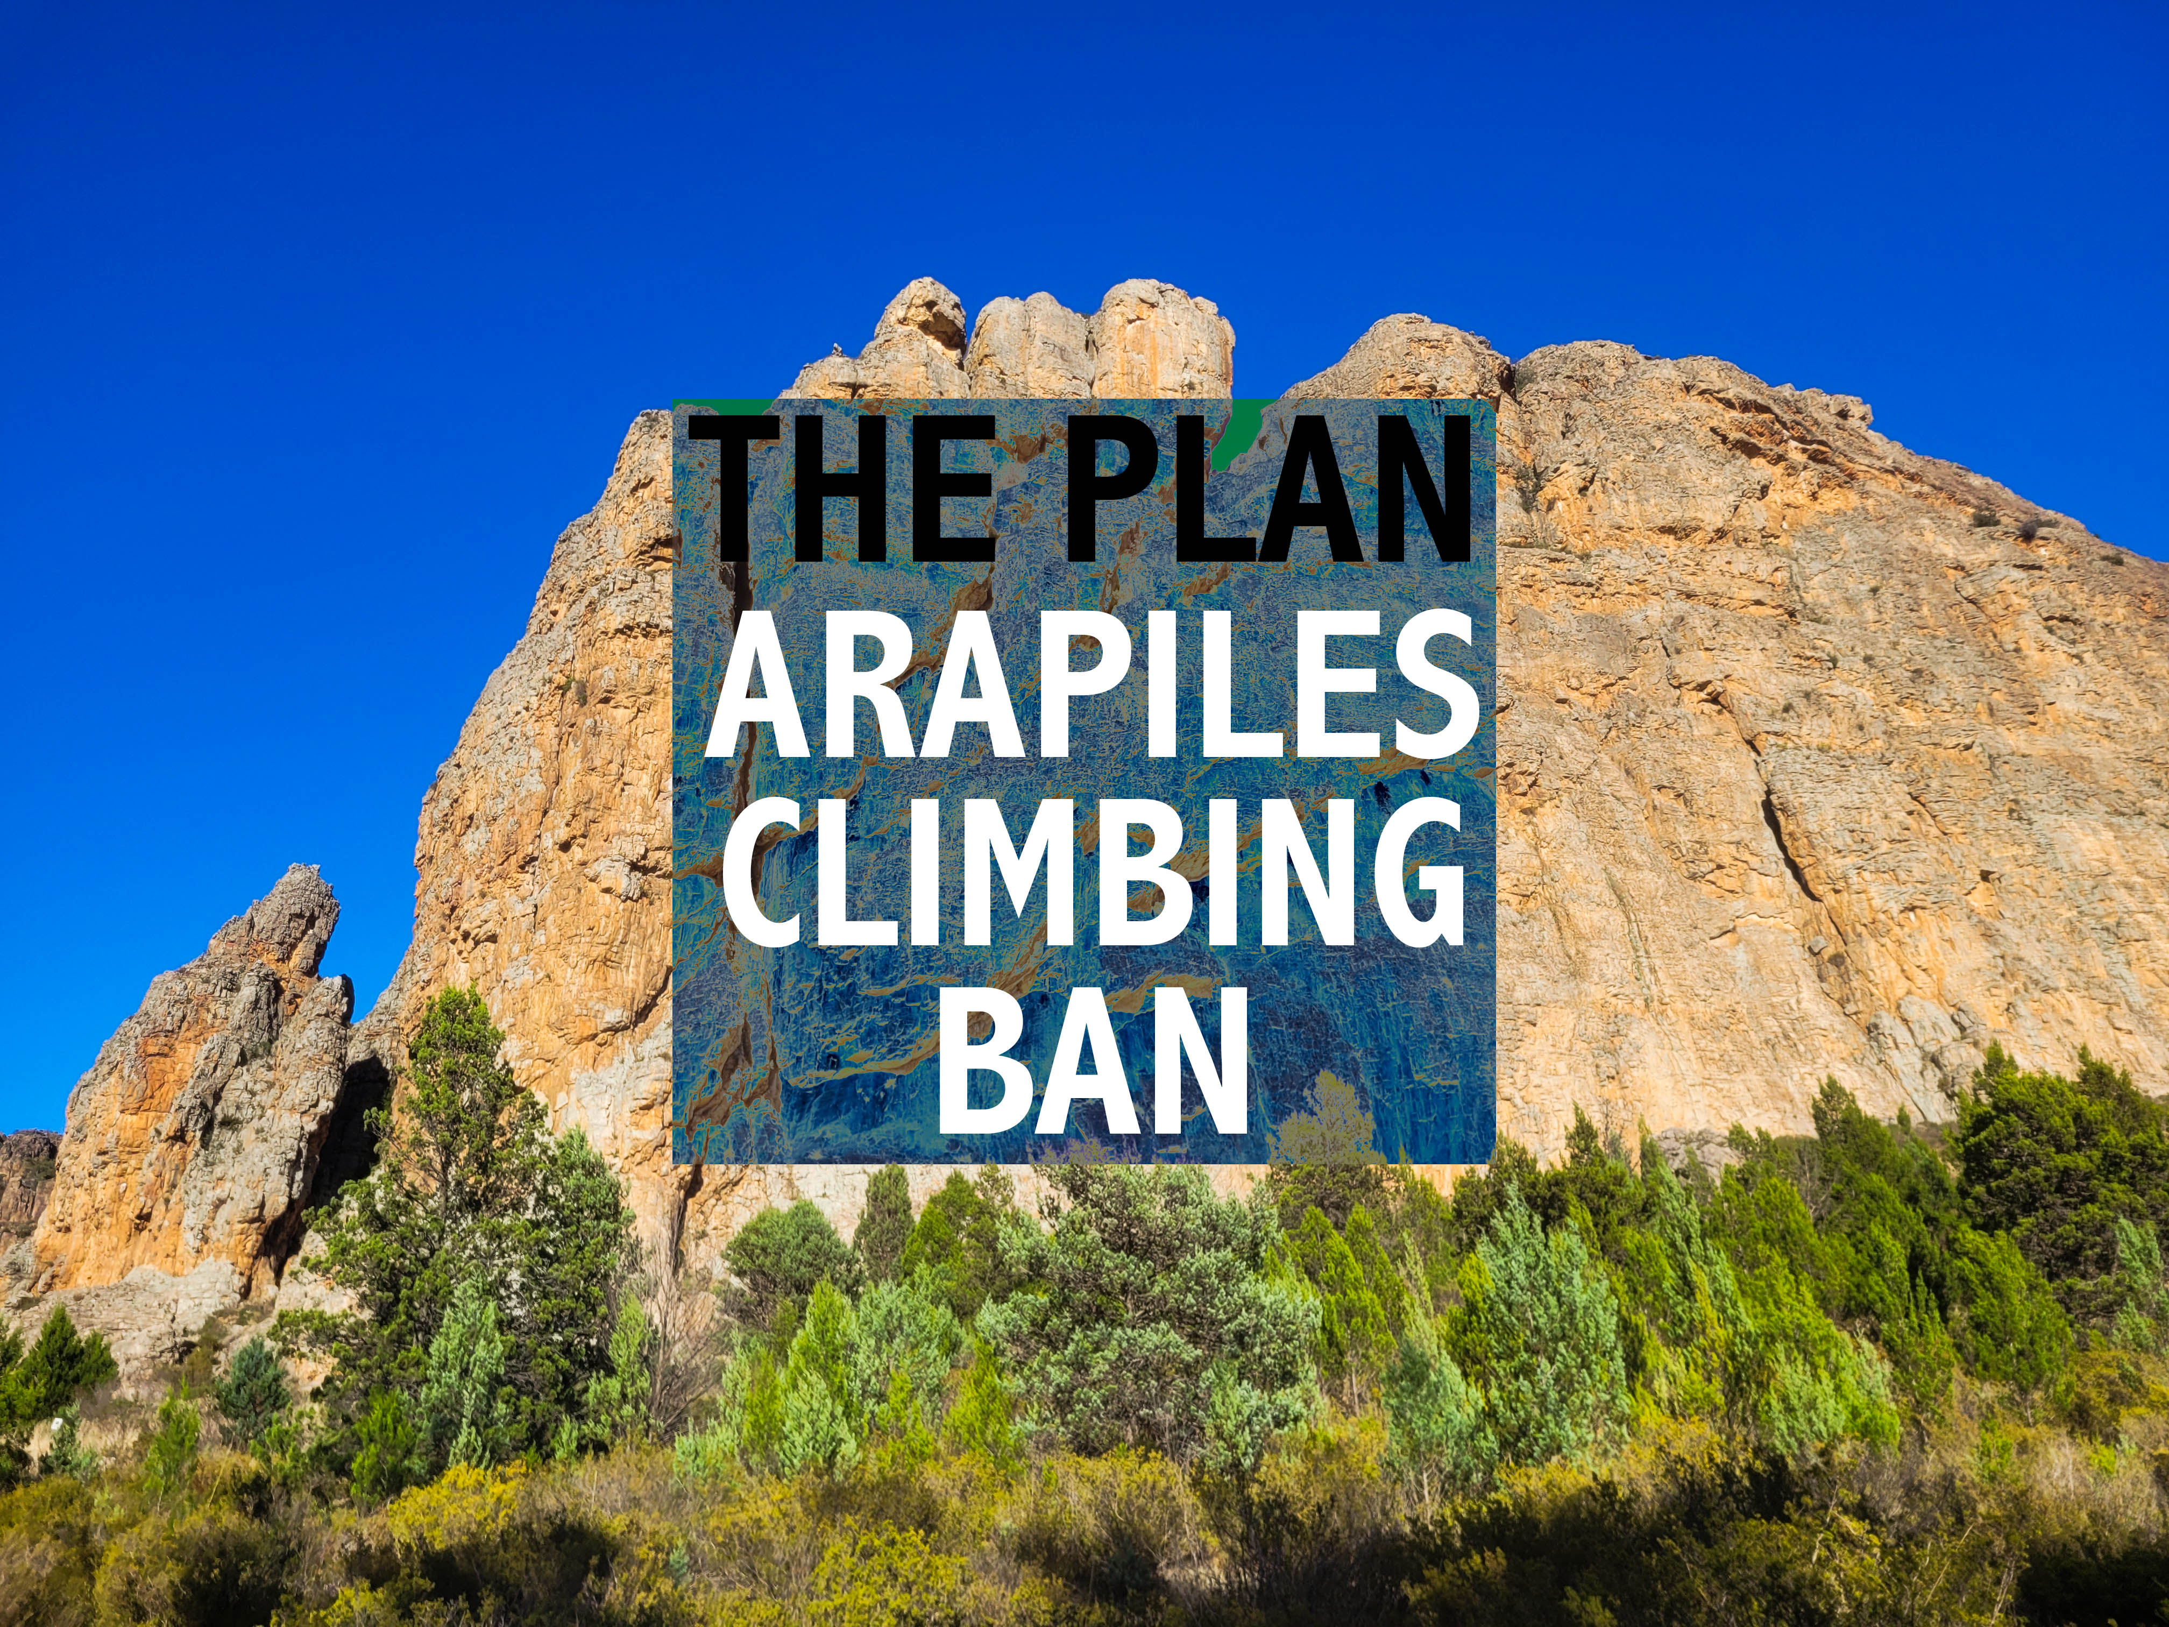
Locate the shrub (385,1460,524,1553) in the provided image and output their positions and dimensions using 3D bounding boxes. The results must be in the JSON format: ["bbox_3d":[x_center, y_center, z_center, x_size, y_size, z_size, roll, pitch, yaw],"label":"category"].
[{"bbox_3d":[-6.290,6.994,16.300,1.450,1.000,1.300,-9,22,-24],"label":"shrub"}]

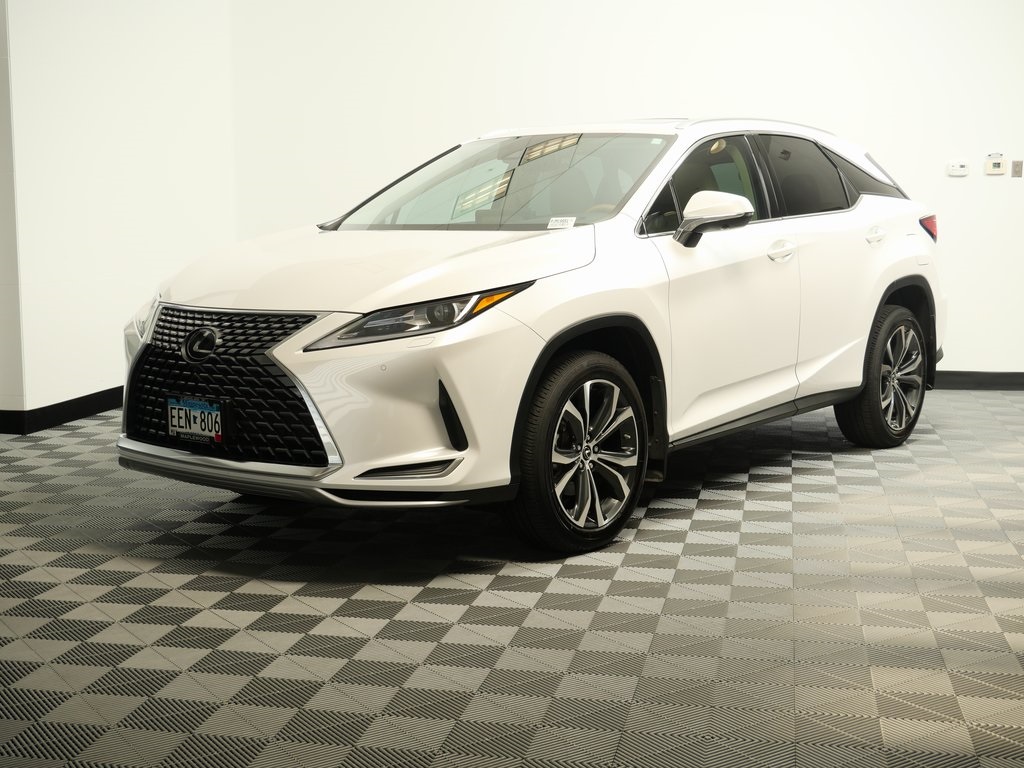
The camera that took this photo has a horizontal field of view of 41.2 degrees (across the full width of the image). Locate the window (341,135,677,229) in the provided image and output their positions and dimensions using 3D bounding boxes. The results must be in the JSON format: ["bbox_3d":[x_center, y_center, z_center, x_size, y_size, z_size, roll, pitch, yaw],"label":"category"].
[{"bbox_3d":[-0.062,-0.836,5.777,1.450,0.150,1.000,5,37,38],"label":"window"}]

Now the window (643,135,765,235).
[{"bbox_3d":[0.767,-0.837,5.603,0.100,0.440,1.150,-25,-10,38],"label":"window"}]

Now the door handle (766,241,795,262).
[{"bbox_3d":[1.153,-0.570,5.858,0.060,0.080,0.235,5,9,38],"label":"door handle"}]

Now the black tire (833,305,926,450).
[{"bbox_3d":[1.938,-0.047,7.106,0.240,0.750,0.750,5,9,38],"label":"black tire"}]

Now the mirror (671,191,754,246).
[{"bbox_3d":[0.776,-0.650,5.268,0.250,0.200,0.200,5,9,38],"label":"mirror"}]

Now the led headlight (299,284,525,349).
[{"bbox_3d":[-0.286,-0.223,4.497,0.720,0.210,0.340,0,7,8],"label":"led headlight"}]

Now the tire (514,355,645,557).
[{"bbox_3d":[0.222,0.237,4.924,0.240,0.750,0.750,5,9,38],"label":"tire"}]

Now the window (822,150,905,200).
[{"bbox_3d":[1.835,-1.073,6.989,0.100,0.280,0.870,-27,-7,30],"label":"window"}]

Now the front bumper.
[{"bbox_3d":[-0.841,0.048,4.874,1.860,0.660,0.770,5,9,38],"label":"front bumper"}]

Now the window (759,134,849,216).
[{"bbox_3d":[1.339,-0.967,6.331,0.100,0.400,0.790,-25,-10,38],"label":"window"}]

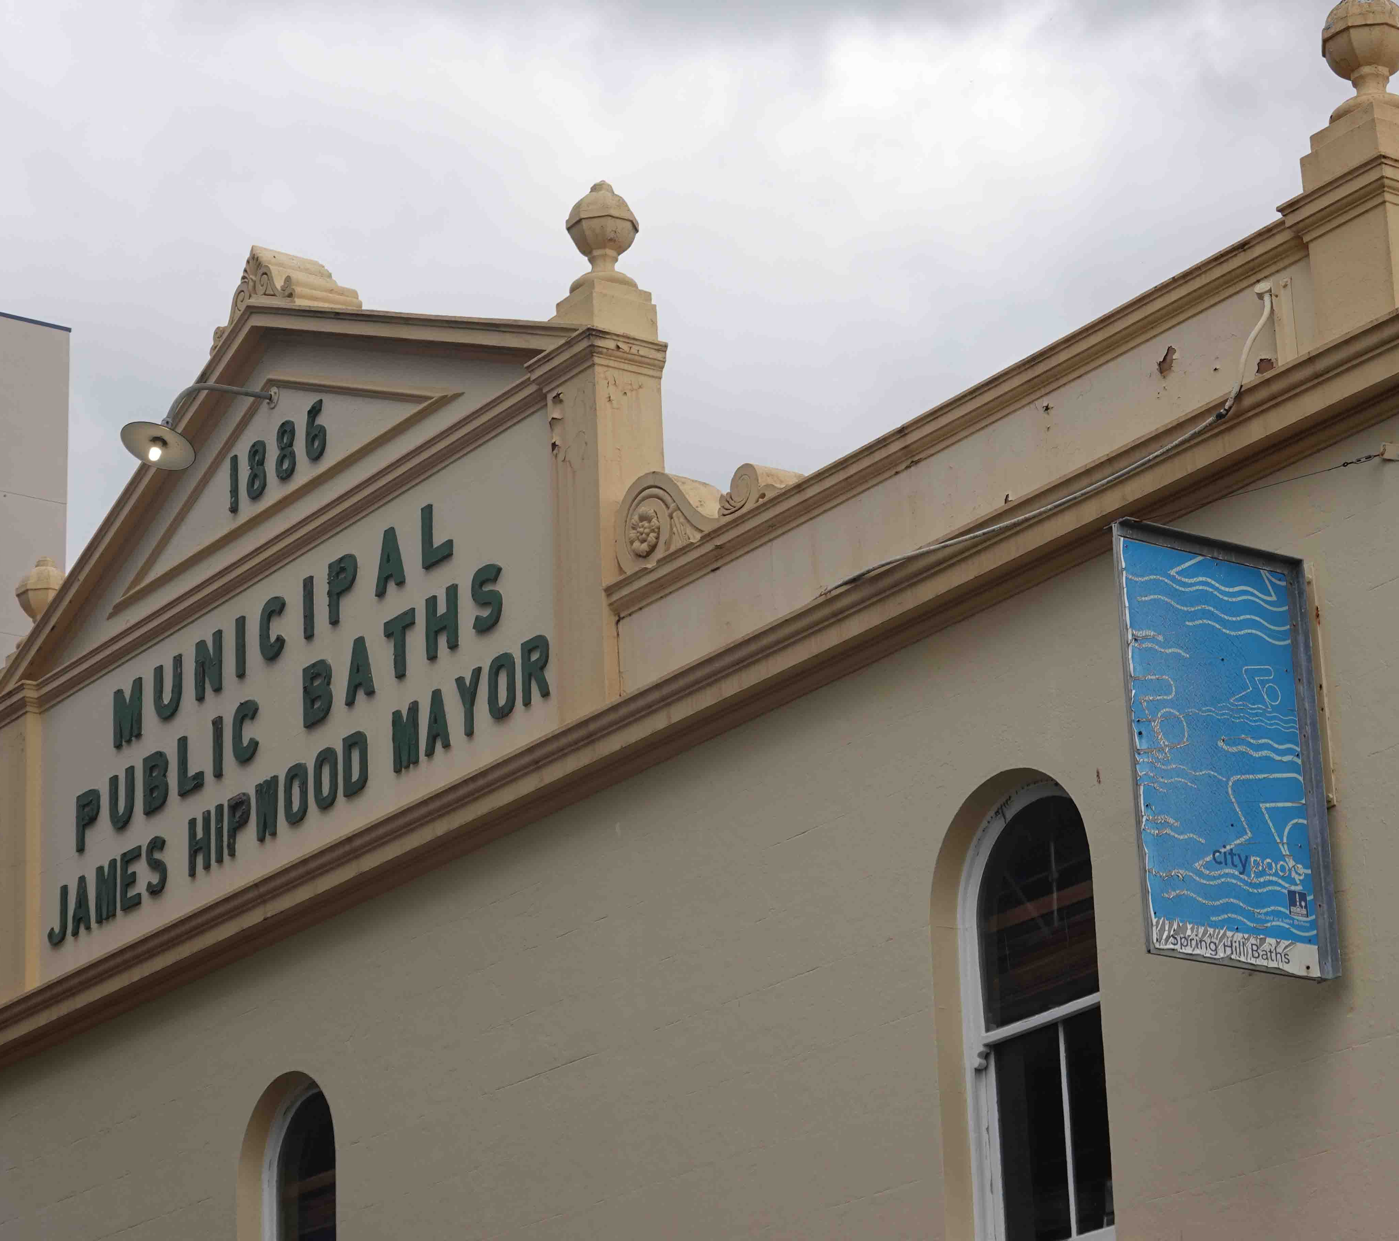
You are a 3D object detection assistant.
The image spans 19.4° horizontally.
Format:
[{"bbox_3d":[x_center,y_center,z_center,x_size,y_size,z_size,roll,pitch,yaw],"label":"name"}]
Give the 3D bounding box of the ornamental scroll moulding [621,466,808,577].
[{"bbox_3d":[0.111,-0.546,17.942,0.240,0.461,1.406,11,-23,-33],"label":"ornamental scroll moulding"}]

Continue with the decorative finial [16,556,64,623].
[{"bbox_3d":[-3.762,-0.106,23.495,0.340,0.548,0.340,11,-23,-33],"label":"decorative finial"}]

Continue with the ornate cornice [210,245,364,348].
[{"bbox_3d":[-2.173,-1.689,21.498,0.393,0.519,0.918,11,-23,-33],"label":"ornate cornice"}]

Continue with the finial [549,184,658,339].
[{"bbox_3d":[-0.442,-1.647,18.983,0.359,0.858,0.383,11,-23,-33],"label":"finial"}]

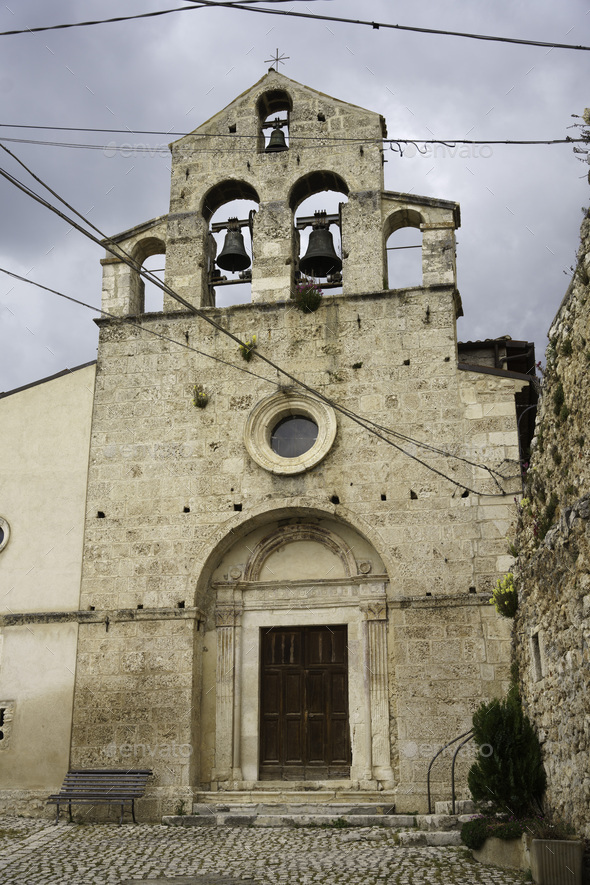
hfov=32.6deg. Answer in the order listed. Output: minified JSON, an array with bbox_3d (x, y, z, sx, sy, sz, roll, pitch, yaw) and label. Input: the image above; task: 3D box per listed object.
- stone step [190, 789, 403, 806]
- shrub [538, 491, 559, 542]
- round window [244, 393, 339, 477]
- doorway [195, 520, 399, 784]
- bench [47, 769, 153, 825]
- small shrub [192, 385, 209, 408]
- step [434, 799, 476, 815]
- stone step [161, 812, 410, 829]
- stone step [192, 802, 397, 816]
[{"bbox_3d":[0.023,5.952,16.908,3.375,0.206,0.420,-4,-19,11],"label":"stone step"},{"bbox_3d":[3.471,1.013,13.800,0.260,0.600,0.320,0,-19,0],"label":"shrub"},{"bbox_3d":[-0.059,-0.157,18.747,1.744,1.648,0.380,-4,-19,11],"label":"round window"},{"bbox_3d":[0.007,3.611,17.807,3.456,4.796,0.750,-4,-19,11],"label":"doorway"},{"bbox_3d":[-3.275,5.938,16.880,1.511,0.865,0.680,-4,-19,11],"label":"bench"},{"bbox_3d":[-1.785,-0.850,19.038,0.290,0.420,0.260,-4,-19,11],"label":"small shrub"},{"bbox_3d":[2.545,5.667,15.659,0.706,0.202,0.420,-4,-19,11],"label":"step"},{"bbox_3d":[-0.094,6.099,16.258,4.134,0.194,0.420,-4,-19,11],"label":"stone step"},{"bbox_3d":[0.002,6.109,16.794,3.409,0.186,0.380,-4,-19,11],"label":"stone step"}]

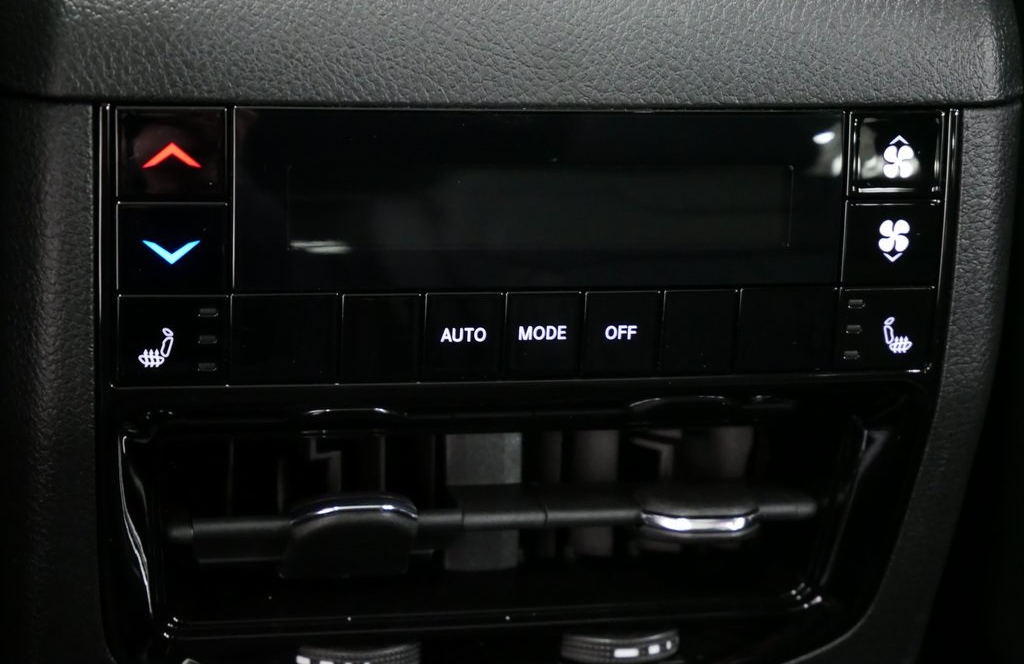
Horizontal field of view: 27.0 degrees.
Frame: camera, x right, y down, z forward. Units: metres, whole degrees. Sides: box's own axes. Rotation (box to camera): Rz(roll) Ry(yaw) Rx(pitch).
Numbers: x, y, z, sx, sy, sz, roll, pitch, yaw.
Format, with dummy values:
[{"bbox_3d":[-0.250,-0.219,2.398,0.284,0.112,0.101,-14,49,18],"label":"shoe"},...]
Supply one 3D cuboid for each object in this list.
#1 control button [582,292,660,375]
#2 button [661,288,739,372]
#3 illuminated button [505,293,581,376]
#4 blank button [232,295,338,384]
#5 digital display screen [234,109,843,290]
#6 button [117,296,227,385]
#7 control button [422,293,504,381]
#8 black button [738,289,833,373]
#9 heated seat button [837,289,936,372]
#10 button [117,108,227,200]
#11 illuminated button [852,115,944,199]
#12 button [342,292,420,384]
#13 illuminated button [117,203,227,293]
[{"bbox_3d":[0.022,0.000,0.438,0.016,0.017,0.006,-1,11,-13],"label":"control button"},{"bbox_3d":[0.038,0.000,0.441,0.015,0.017,0.006,-1,11,-13],"label":"button"},{"bbox_3d":[0.006,0.000,0.434,0.015,0.017,0.006,-1,11,-13],"label":"illuminated button"},{"bbox_3d":[-0.045,0.001,0.422,0.021,0.017,0.006,-1,11,-13],"label":"blank button"},{"bbox_3d":[0.007,-0.028,0.447,0.130,0.038,0.006,-1,12,-12],"label":"digital display screen"},{"bbox_3d":[-0.067,0.001,0.417,0.021,0.017,0.006,-1,11,-13],"label":"button"},{"bbox_3d":[-0.011,0.001,0.449,0.017,0.019,0.006,-1,12,-12],"label":"control button"},{"bbox_3d":[0.057,-0.001,0.446,0.021,0.017,0.006,-1,11,-13],"label":"black button"},{"bbox_3d":[0.081,-0.001,0.469,0.022,0.019,0.006,-1,12,-12],"label":"heated seat button"},{"bbox_3d":[-0.069,-0.036,0.429,0.022,0.018,0.006,-1,12,-12],"label":"button"},{"bbox_3d":[0.079,-0.037,0.444,0.021,0.017,0.006,-1,11,-13],"label":"illuminated button"},{"bbox_3d":[-0.028,0.001,0.446,0.017,0.019,0.006,-1,12,-12],"label":"button"},{"bbox_3d":[-0.069,-0.018,0.433,0.022,0.018,0.006,-1,12,-12],"label":"illuminated button"}]

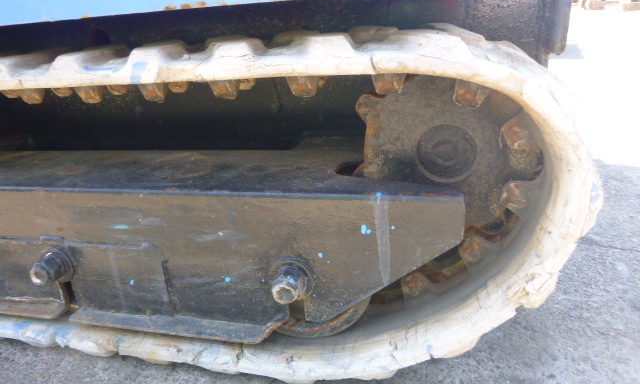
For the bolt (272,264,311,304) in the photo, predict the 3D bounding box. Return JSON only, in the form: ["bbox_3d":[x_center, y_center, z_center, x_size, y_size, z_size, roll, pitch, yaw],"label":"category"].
[{"bbox_3d":[-0.033,0.102,0.496,0.044,0.044,0.033,1,21,13],"label":"bolt"}]

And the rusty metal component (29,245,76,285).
[{"bbox_3d":[-0.333,0.096,0.567,0.046,0.046,0.035,1,21,13],"label":"rusty metal component"}]

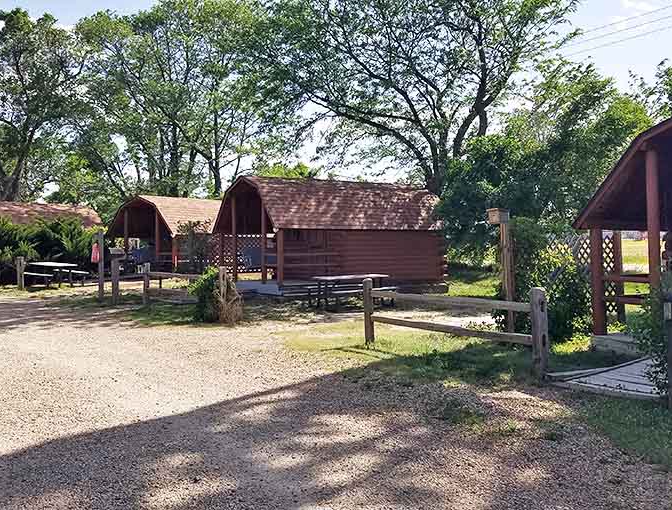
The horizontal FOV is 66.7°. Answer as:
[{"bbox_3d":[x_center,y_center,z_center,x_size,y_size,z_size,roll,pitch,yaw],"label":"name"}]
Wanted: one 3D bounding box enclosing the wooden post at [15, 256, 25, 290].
[{"bbox_3d":[-10.667,0.605,17.213,0.220,1.080,0.220,-1,1,0],"label":"wooden post"}]

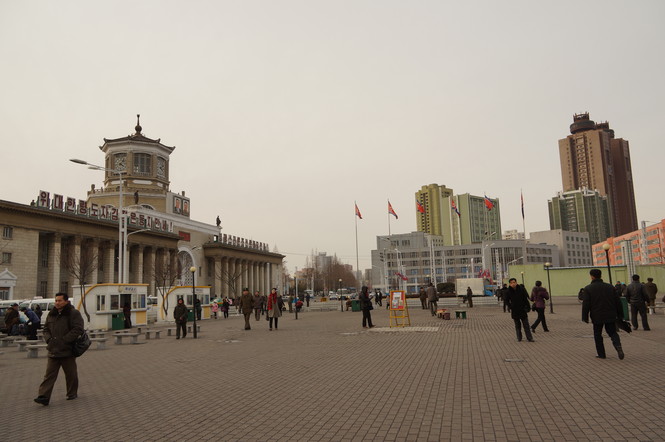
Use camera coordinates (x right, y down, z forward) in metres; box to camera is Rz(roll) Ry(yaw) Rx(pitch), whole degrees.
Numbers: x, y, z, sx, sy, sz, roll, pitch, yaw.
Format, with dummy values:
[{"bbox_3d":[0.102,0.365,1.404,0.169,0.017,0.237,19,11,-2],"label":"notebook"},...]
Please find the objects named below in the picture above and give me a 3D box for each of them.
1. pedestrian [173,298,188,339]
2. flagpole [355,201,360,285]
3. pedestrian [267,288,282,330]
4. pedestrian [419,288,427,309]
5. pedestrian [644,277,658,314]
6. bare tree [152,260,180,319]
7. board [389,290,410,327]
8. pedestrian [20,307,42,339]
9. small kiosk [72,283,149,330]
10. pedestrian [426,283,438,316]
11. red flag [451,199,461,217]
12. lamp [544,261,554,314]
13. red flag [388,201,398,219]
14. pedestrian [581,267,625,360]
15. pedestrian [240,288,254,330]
[{"bbox_3d":[-6.104,3.934,20.100,0.600,1.640,0.420,-1,-8,-9],"label":"pedestrian"},{"bbox_3d":[4.062,4.767,83.153,0.300,16.640,0.300,-2,-8,0],"label":"flagpole"},{"bbox_3d":[-2.417,3.651,20.618,0.580,1.700,0.420,-2,-8,-2],"label":"pedestrian"},{"bbox_3d":[6.881,5.817,37.413,0.520,1.630,0.380,-2,-8,-3],"label":"pedestrian"},{"bbox_3d":[15.151,3.568,23.700,0.520,1.660,0.360,-7,-9,27],"label":"pedestrian"},{"bbox_3d":[-9.833,4.159,29.600,1.650,3.750,1.650,1,-8,-18],"label":"bare tree"},{"bbox_3d":[2.791,3.651,20.600,0.620,1.480,0.850,-5,-8,21],"label":"board"},{"bbox_3d":[-12.354,4.197,20.400,0.720,1.360,0.480,-4,-8,14],"label":"pedestrian"},{"bbox_3d":[-13.057,5.137,29.697,2.300,2.580,4.100,-4,-8,9],"label":"small kiosk"},{"bbox_3d":[5.310,4.186,26.400,0.580,1.700,0.450,-3,-8,5],"label":"pedestrian"},{"bbox_3d":[20.986,-2.252,85.000,1.700,3.000,0.500,-4,-8,11],"label":"red flag"},{"bbox_3d":[11.312,3.477,25.883,0.260,2.640,0.260,-2,-8,0],"label":"lamp"},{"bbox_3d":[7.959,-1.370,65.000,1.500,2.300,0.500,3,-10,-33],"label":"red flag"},{"bbox_3d":[5.423,1.855,10.021,0.620,1.750,0.520,-3,-8,5],"label":"pedestrian"},{"bbox_3d":[-3.702,3.842,21.700,0.600,1.760,0.450,-2,-8,-3],"label":"pedestrian"}]

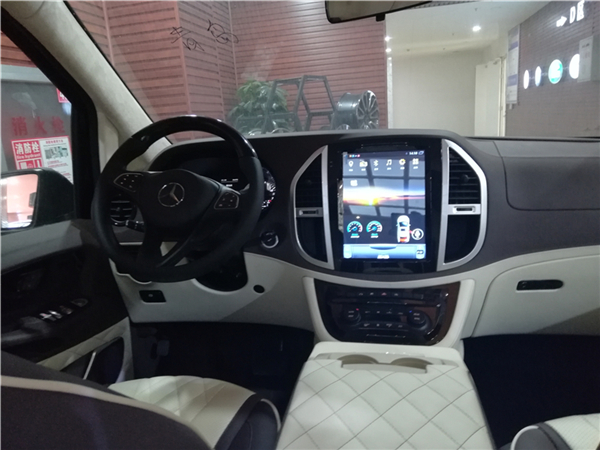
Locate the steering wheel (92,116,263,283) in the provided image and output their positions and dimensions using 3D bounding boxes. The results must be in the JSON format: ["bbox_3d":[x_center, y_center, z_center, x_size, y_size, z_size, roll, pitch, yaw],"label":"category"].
[{"bbox_3d":[-0.259,-0.059,0.968,0.378,0.378,0.090,-1,-19,11],"label":"steering wheel"}]

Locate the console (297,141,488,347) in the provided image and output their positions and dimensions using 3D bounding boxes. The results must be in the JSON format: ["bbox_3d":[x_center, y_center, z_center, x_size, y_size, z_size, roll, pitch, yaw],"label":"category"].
[{"bbox_3d":[0.198,0.021,1.039,0.440,0.455,0.180,-1,6,11],"label":"console"}]

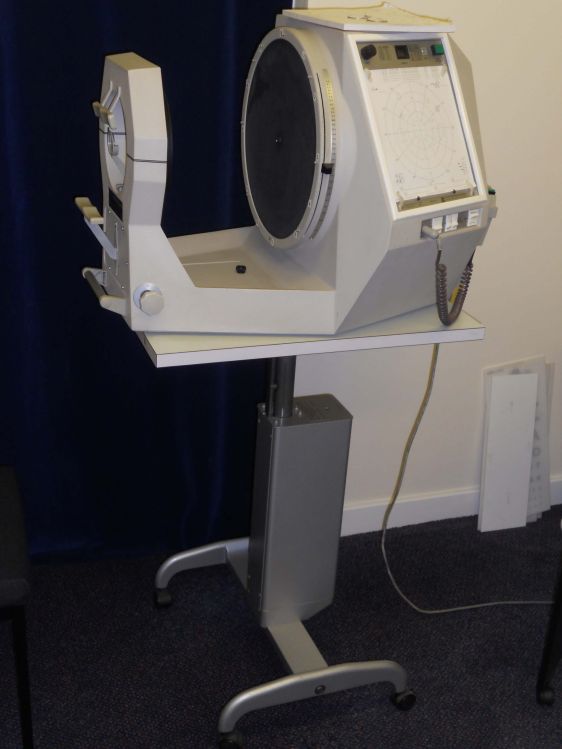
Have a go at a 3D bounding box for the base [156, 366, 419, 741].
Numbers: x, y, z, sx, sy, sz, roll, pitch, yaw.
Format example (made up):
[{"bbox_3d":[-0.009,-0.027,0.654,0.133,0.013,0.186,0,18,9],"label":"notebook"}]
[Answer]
[{"bbox_3d":[0.016,0.259,2.018,0.414,0.767,0.504,-6,25,-21],"label":"base"}]

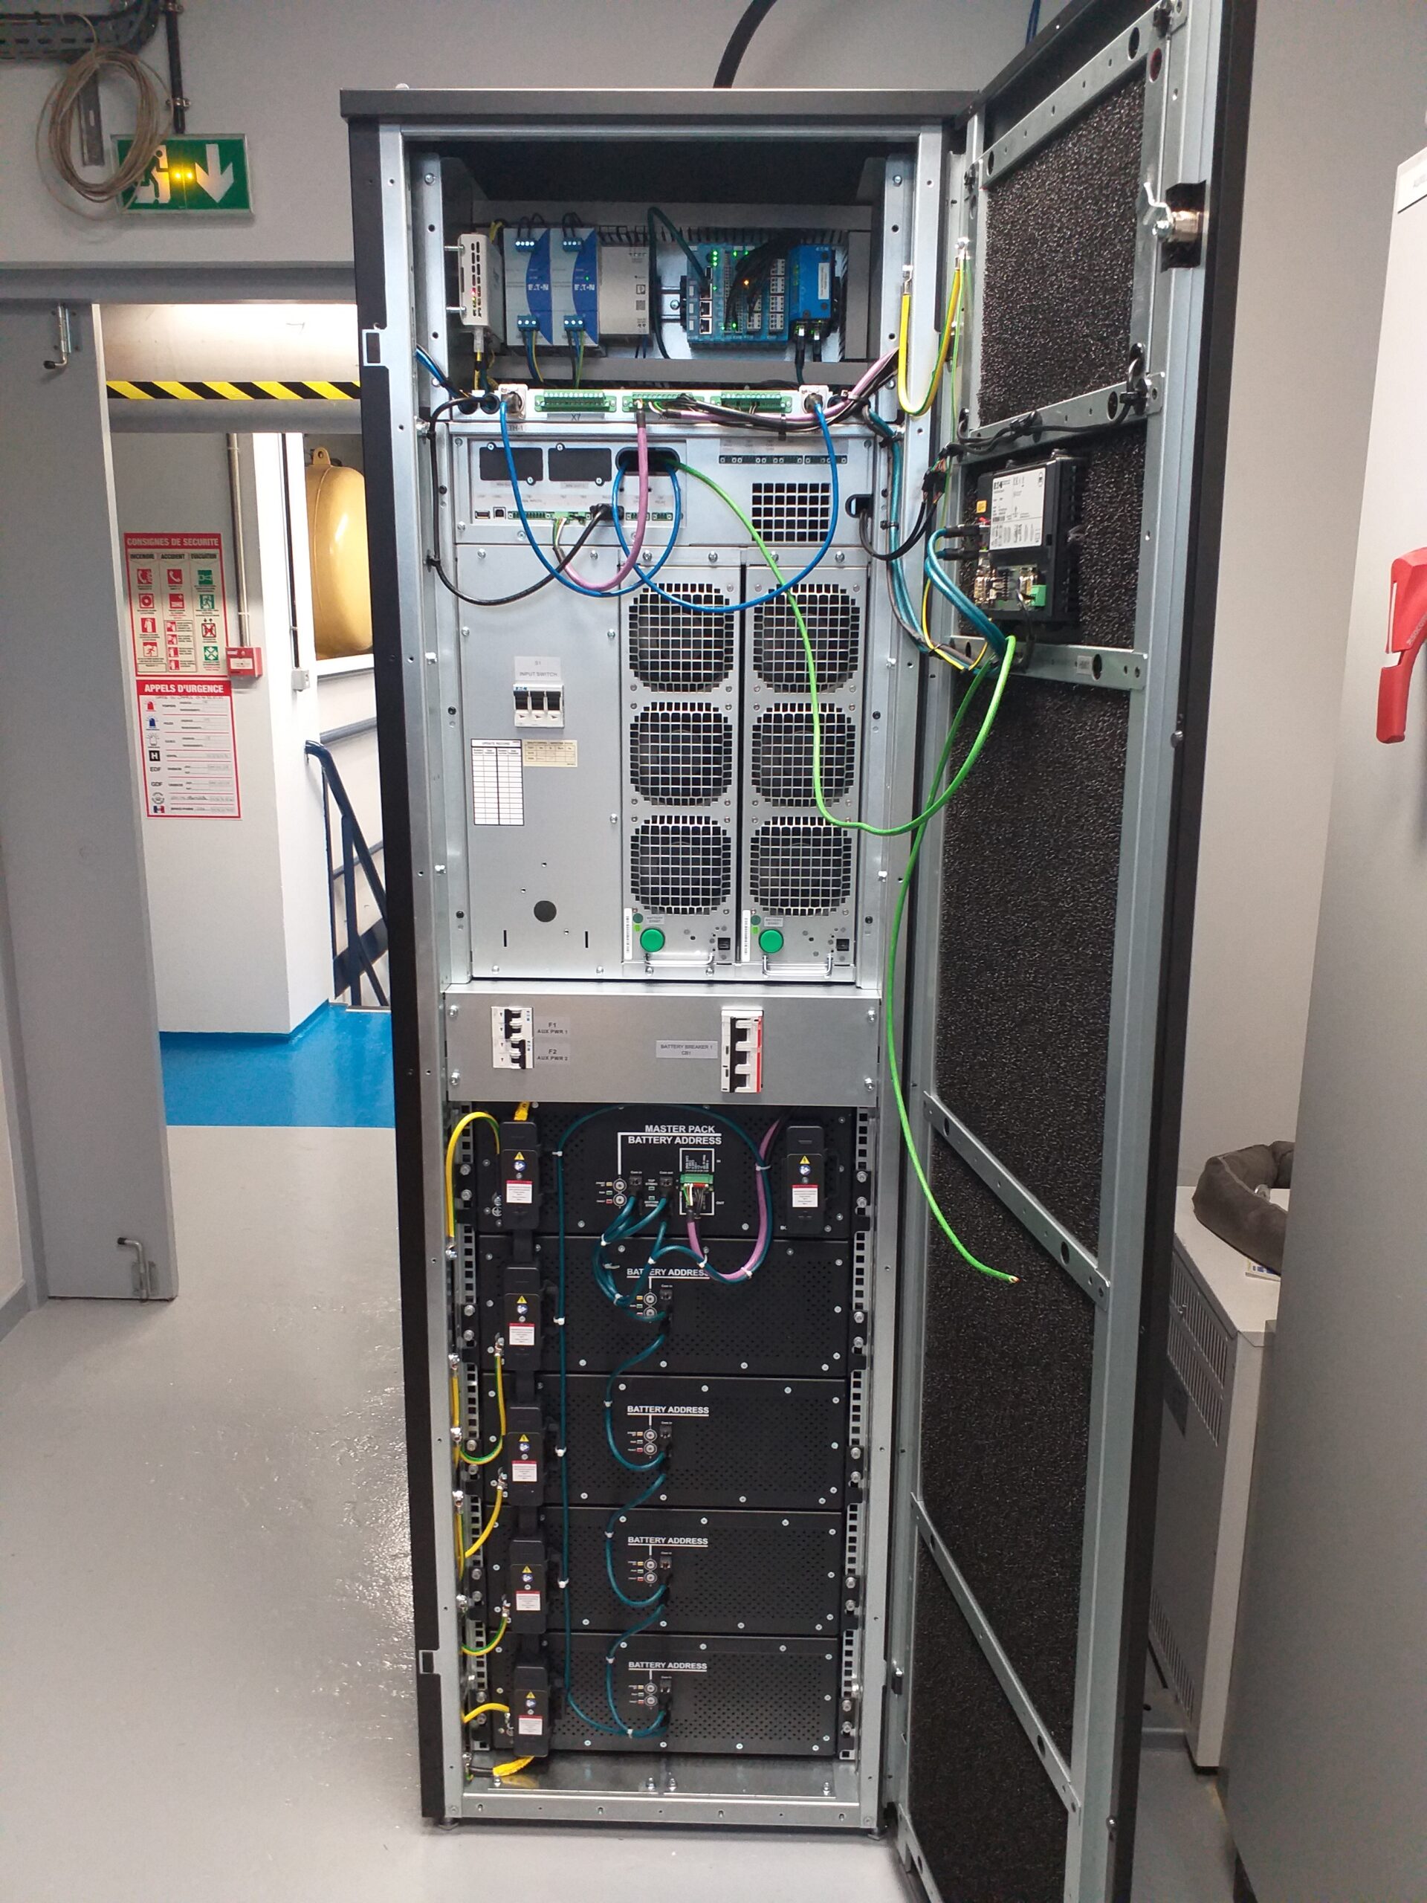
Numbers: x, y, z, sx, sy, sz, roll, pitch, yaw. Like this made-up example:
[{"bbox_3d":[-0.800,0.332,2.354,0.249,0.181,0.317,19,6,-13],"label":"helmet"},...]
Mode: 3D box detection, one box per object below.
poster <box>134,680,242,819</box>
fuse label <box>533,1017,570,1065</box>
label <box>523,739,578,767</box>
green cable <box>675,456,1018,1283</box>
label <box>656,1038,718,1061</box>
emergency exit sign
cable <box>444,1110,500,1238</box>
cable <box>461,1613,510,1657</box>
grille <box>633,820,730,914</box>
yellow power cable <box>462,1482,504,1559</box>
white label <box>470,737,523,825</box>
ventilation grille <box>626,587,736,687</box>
[{"bbox_3d":[-1.828,-0.702,4.986,0.329,0.478,0.005,1,12,1],"label":"poster"},{"bbox_3d":[-0.181,0.099,1.602,0.038,0.054,0.003,1,12,1],"label":"fuse label"},{"bbox_3d":[-0.181,-0.220,1.577,0.062,0.031,0.002,1,12,1],"label":"label"},{"bbox_3d":[0.113,-0.119,1.380,0.325,0.740,0.430,1,12,1],"label":"green cable"},{"bbox_3d":[-0.030,0.110,1.601,0.070,0.023,0.003,1,12,1],"label":"label"},{"bbox_3d":[-0.984,-1.445,2.670,0.250,0.130,0.045,1,12,1],"label":"emergency exit sign"},{"bbox_3d":[-0.276,0.254,1.630,0.065,0.155,0.070,1,12,1],"label":"cable"},{"bbox_3d":[-0.281,0.843,1.759,0.059,0.063,0.060,1,12,1],"label":"cable"},{"bbox_3d":[-0.036,-0.095,1.604,0.114,0.110,0.012,1,12,1],"label":"grille"},{"bbox_3d":[-0.280,0.689,1.730,0.051,0.109,0.060,1,12,1],"label":"yellow power cable"},{"bbox_3d":[-0.238,-0.187,1.577,0.058,0.095,0.003,1,12,1],"label":"white label"},{"bbox_3d":[-0.034,-0.338,1.543,0.112,0.109,0.010,1,12,1],"label":"ventilation grille"}]

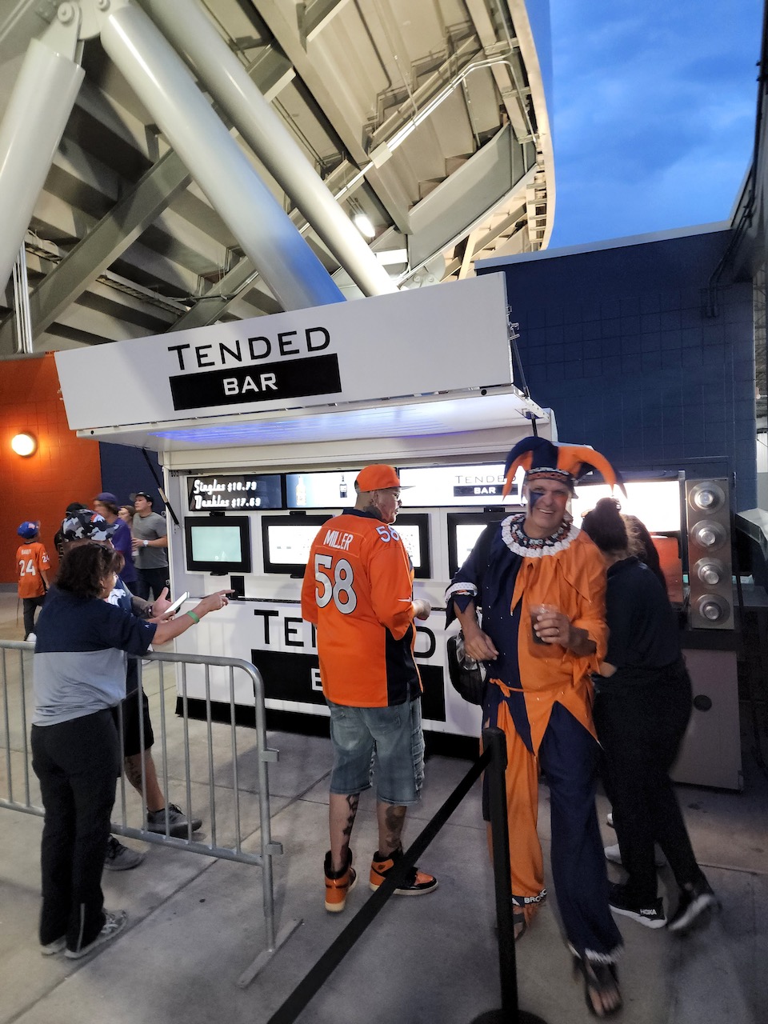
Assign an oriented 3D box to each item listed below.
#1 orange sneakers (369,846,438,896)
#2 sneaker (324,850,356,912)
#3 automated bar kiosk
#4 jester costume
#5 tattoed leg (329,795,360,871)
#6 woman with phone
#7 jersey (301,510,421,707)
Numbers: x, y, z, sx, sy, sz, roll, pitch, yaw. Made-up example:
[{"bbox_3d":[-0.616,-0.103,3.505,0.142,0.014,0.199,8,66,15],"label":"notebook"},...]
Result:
[{"bbox_3d":[0.094,1.550,2.983,0.305,0.180,0.115,-2,2,3],"label":"orange sneakers"},{"bbox_3d":[-0.167,1.560,2.963,0.115,0.180,0.300,-2,2,15],"label":"sneaker"},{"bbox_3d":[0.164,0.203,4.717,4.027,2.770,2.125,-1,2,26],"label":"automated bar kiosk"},{"bbox_3d":[0.563,0.660,2.459,0.640,1.840,0.500,-2,2,16],"label":"jester costume"},{"bbox_3d":[-0.187,1.360,2.907,0.115,0.350,0.125,3,2,20],"label":"tattoed leg"},{"bbox_3d":[-0.989,0.896,2.784,0.780,1.570,0.520,-3,2,-42],"label":"woman with phone"},{"bbox_3d":[-0.100,0.419,2.982,0.580,0.860,0.400,-1,2,40],"label":"jersey"}]

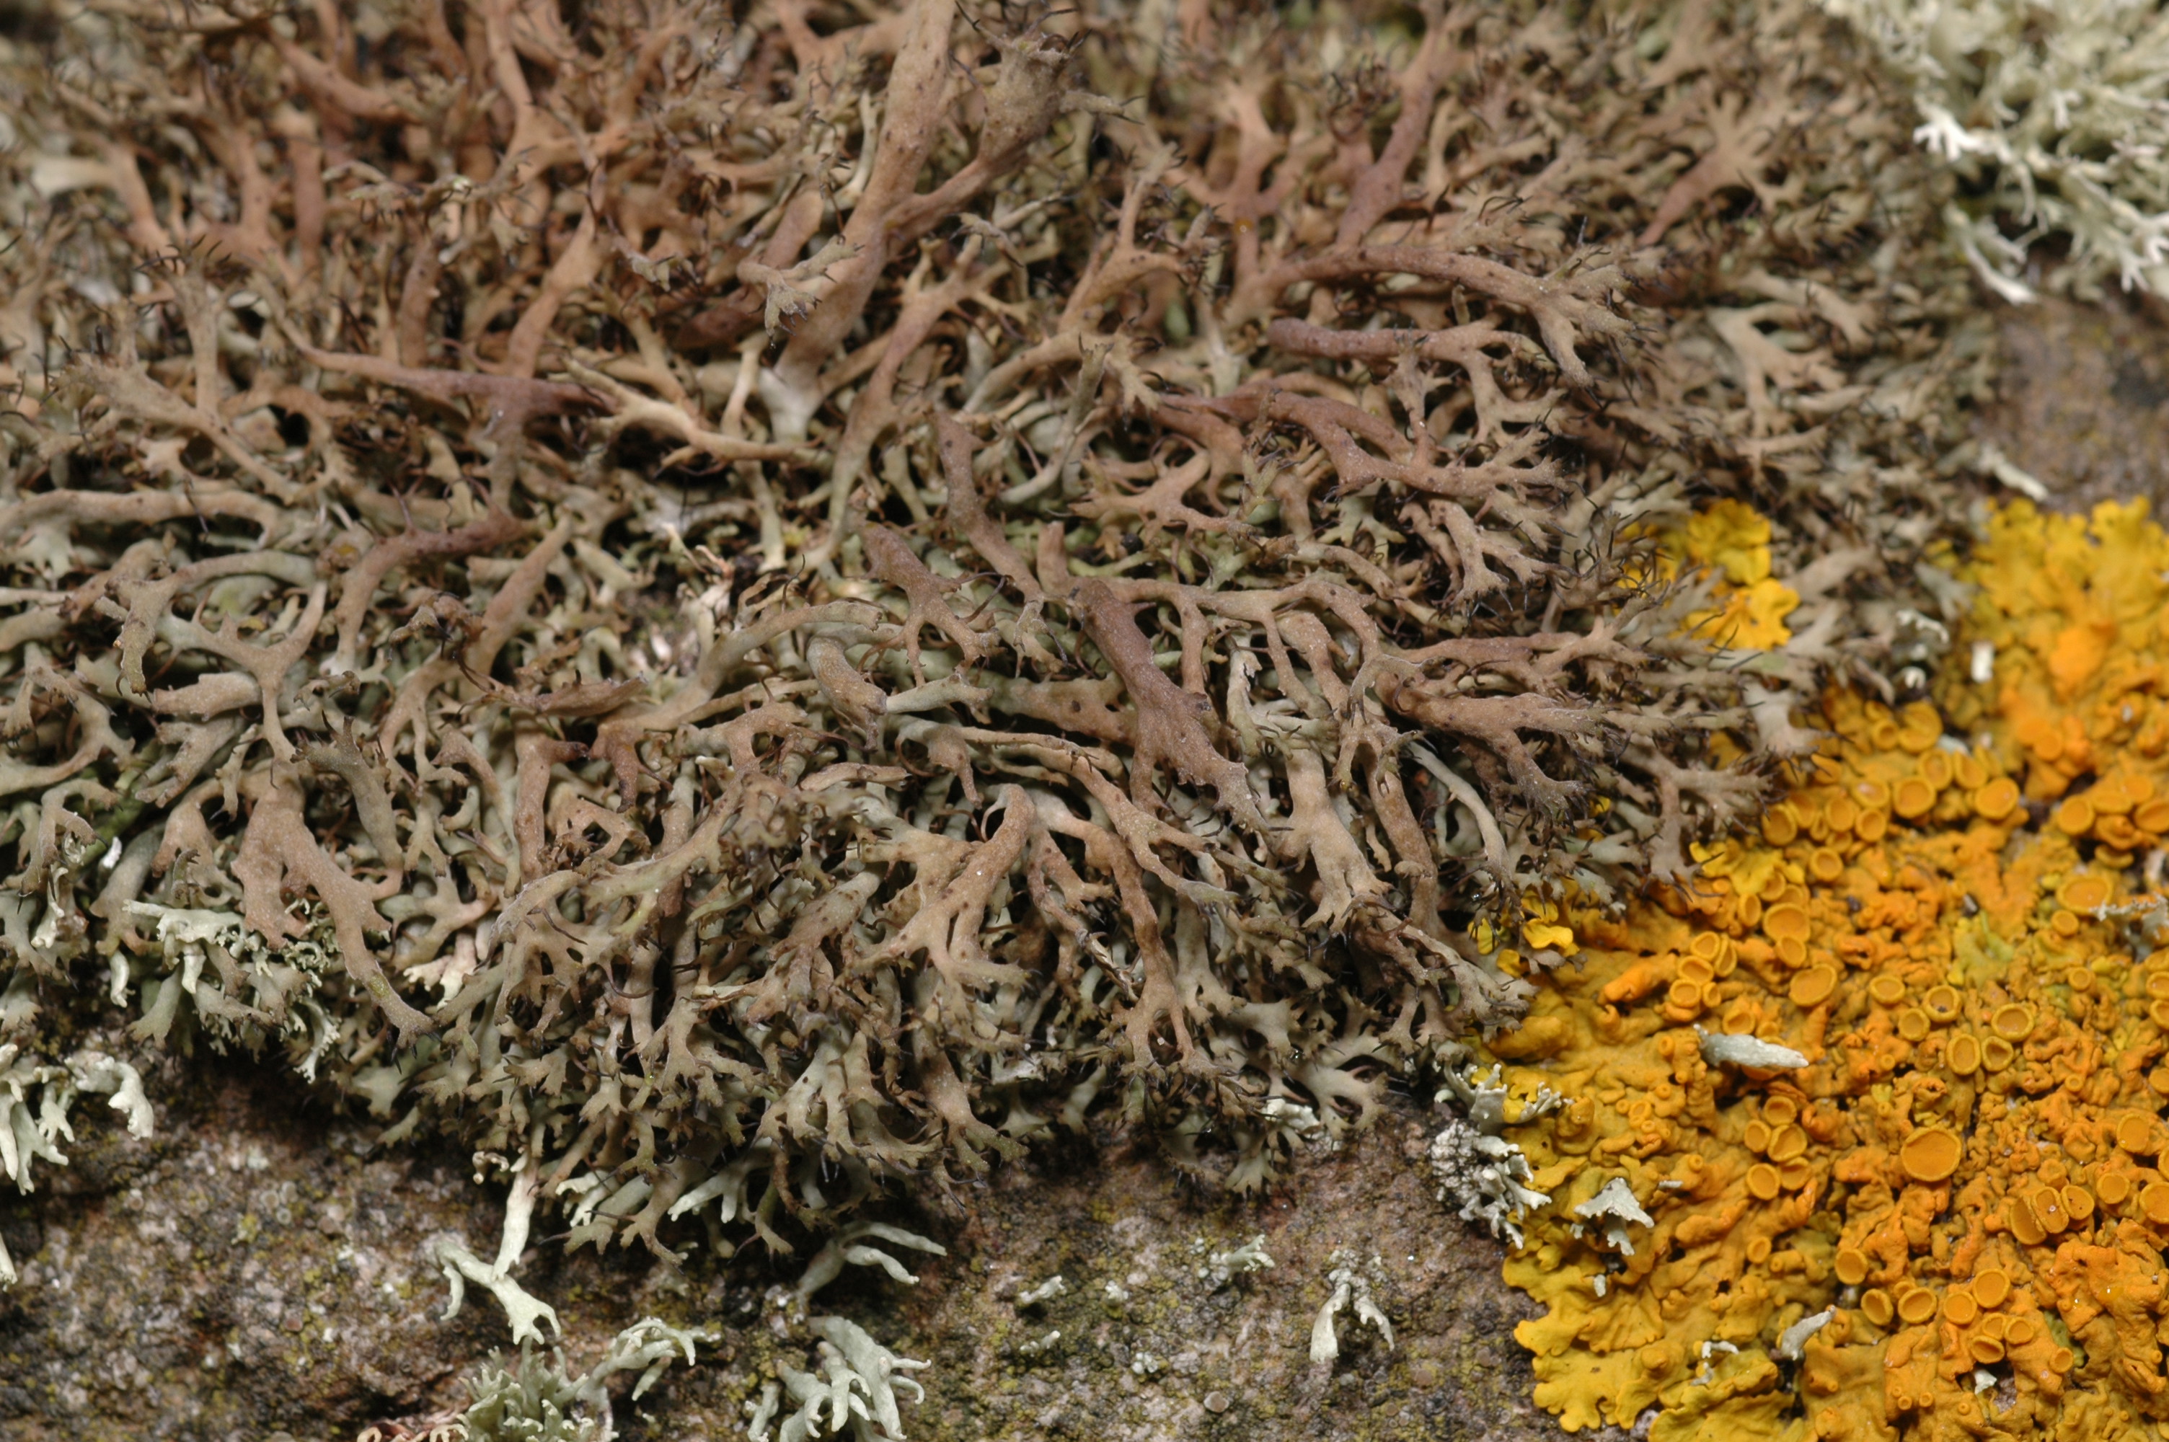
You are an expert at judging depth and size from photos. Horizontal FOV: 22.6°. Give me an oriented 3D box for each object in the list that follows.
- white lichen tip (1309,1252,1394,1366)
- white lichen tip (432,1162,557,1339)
[{"bbox_3d":[0.012,0.026,0.240,0.004,0.004,0.003,0,40,0],"label":"white lichen tip"},{"bbox_3d":[-0.026,0.023,0.238,0.006,0.007,0.004,0,40,0],"label":"white lichen tip"}]

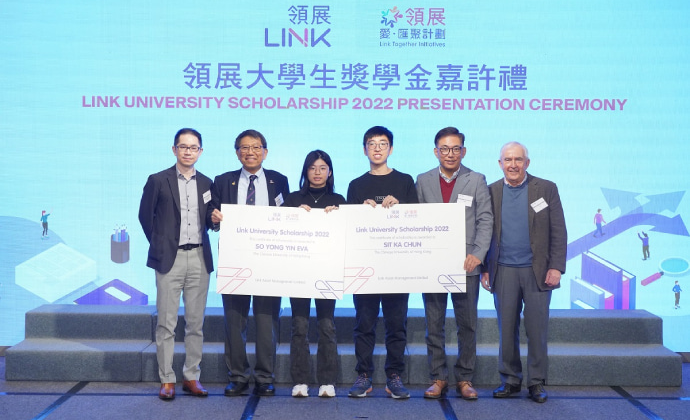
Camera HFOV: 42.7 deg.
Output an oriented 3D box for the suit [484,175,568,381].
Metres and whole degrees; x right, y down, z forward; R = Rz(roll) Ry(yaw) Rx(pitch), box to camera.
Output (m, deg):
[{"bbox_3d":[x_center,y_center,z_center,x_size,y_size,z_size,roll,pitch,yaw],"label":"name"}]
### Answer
[{"bbox_3d":[1.179,0.454,5.760,0.540,1.400,0.340,1,3,11],"label":"suit"}]

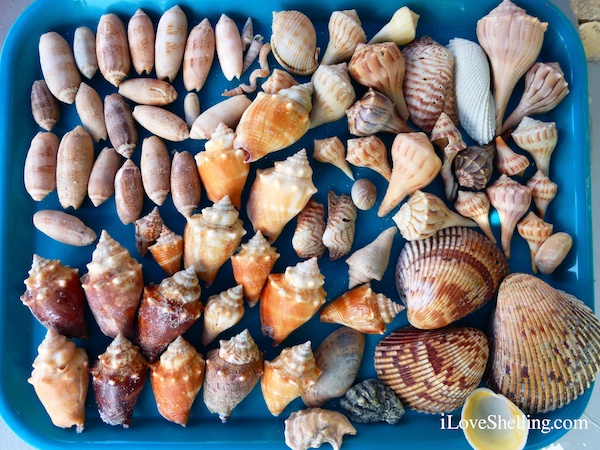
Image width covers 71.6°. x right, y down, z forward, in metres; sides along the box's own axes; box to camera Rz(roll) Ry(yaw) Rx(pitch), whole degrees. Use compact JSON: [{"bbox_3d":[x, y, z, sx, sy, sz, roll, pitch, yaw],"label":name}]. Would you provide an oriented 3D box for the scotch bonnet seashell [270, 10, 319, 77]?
[{"bbox_3d":[-0.004,-0.140,0.322,0.033,0.024,0.056,-28,88,-1],"label":"scotch bonnet seashell"}]

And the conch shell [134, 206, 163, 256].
[{"bbox_3d":[-0.117,0.005,0.322,0.023,0.018,0.041,12,88,0],"label":"conch shell"}]

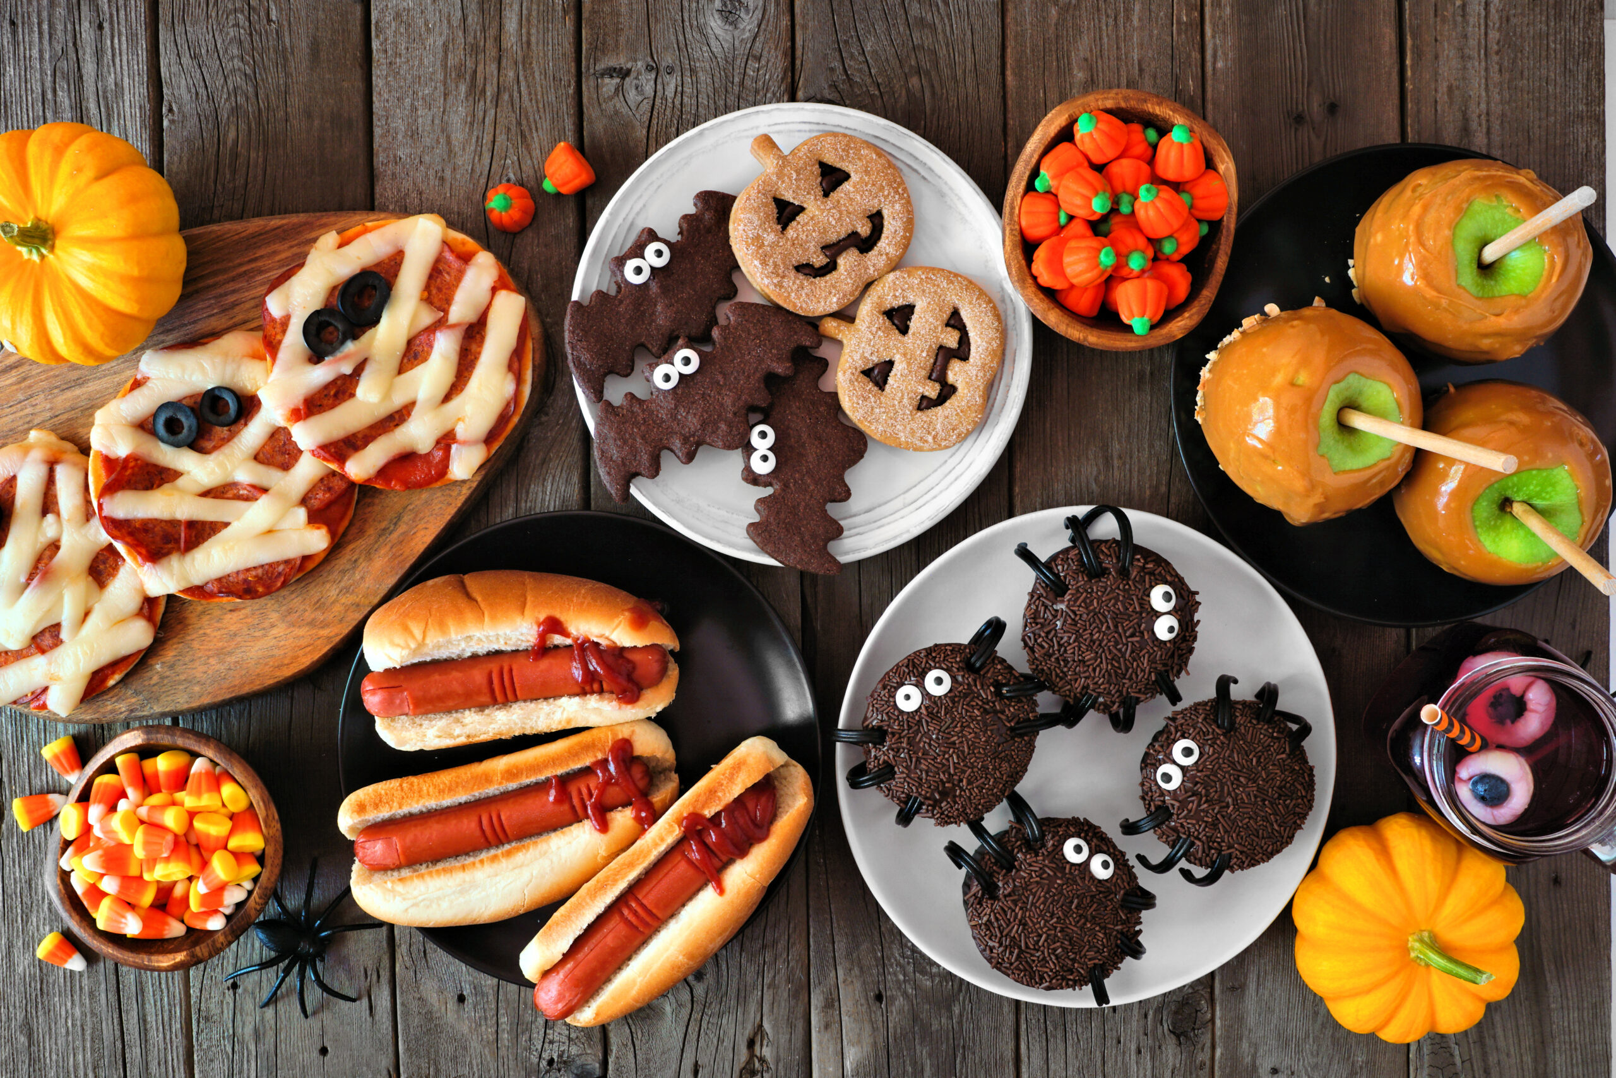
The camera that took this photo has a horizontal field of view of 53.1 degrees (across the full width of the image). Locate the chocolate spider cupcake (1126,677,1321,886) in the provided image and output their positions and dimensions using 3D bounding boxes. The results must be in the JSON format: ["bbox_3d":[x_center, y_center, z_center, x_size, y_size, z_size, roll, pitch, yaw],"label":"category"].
[{"bbox_3d":[0.167,0.099,0.650,0.071,0.052,0.090,27,92,-1],"label":"chocolate spider cupcake"}]

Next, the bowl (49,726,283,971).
[{"bbox_3d":[-0.262,0.125,0.681,0.096,0.046,0.100,0,92,0],"label":"bowl"}]

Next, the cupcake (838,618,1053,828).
[{"bbox_3d":[0.056,0.078,0.649,0.088,0.052,0.071,-29,92,1],"label":"cupcake"}]

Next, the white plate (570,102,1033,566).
[{"bbox_3d":[-0.002,-0.087,0.688,0.195,0.020,0.195,0,92,0],"label":"white plate"}]

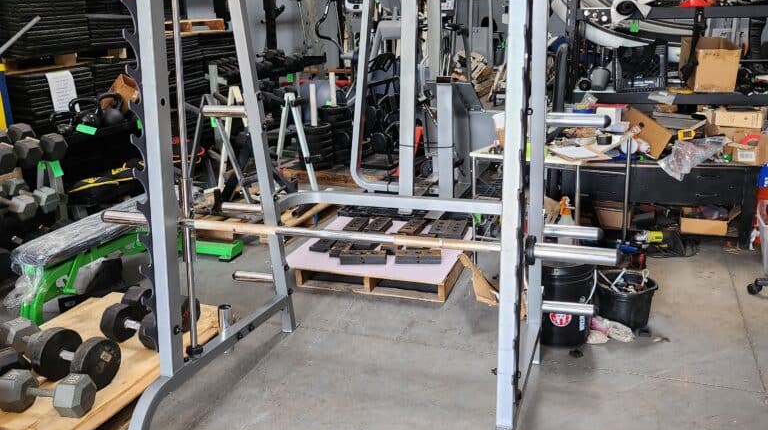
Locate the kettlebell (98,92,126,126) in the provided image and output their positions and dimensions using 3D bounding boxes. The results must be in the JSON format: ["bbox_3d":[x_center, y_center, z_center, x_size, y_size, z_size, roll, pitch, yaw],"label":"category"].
[{"bbox_3d":[-1.835,-0.713,4.800,0.180,0.260,0.165,-4,12,-20],"label":"kettlebell"}]

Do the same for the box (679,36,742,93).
[{"bbox_3d":[2.705,-1.246,5.900,0.360,0.430,0.310,-1,12,-8],"label":"box"}]

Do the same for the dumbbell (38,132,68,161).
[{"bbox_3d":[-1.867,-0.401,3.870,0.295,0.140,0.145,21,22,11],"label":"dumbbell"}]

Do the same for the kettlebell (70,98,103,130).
[{"bbox_3d":[-1.927,-0.651,4.600,0.190,0.225,0.175,-8,18,-21],"label":"kettlebell"}]

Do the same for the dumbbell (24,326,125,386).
[{"bbox_3d":[-1.229,0.572,2.830,0.291,0.208,0.208,5,18,21],"label":"dumbbell"}]

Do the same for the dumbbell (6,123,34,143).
[{"bbox_3d":[-2.025,-0.441,4.150,0.320,0.140,0.145,19,16,13],"label":"dumbbell"}]

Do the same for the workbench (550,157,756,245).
[{"bbox_3d":[1.723,-0.145,4.729,1.228,0.542,0.580,2,17,10],"label":"workbench"}]

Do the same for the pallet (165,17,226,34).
[{"bbox_3d":[-2.062,-1.500,5.824,1.050,0.120,1.070,5,12,20],"label":"pallet"}]

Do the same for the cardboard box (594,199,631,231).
[{"bbox_3d":[1.868,0.004,5.780,0.260,0.200,0.220,-2,12,-10],"label":"cardboard box"}]

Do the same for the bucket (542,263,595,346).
[{"bbox_3d":[0.911,0.434,3.591,0.310,0.385,0.310,3,12,15],"label":"bucket"}]

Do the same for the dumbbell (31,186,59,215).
[{"bbox_3d":[-1.979,-0.112,3.980,0.300,0.130,0.140,19,16,13],"label":"dumbbell"}]

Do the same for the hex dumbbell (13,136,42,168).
[{"bbox_3d":[-2.099,-0.397,4.000,0.320,0.140,0.145,19,16,13],"label":"hex dumbbell"}]

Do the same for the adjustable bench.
[{"bbox_3d":[-1.469,0.205,4.019,0.680,0.449,1.357,4,18,17],"label":"adjustable bench"}]

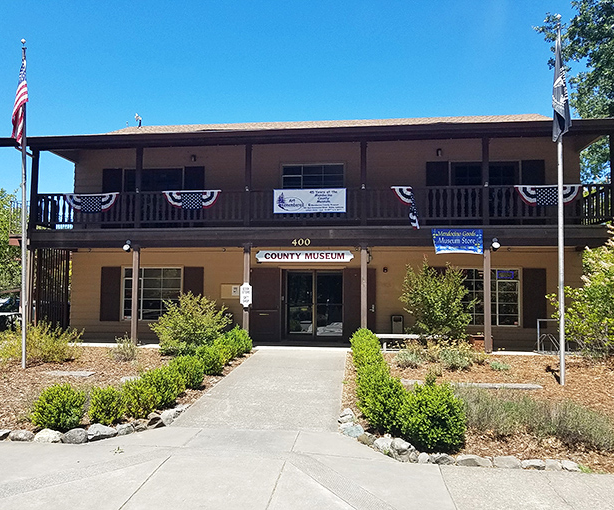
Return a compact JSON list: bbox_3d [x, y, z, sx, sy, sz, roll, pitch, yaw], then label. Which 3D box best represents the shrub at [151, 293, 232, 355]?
[{"bbox_3d":[-2.747,1.631,12.244,1.814,1.460,1.814,0,-4,7],"label":"shrub"}]

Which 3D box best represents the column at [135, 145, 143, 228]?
[{"bbox_3d":[-4.484,-1.791,13.606,0.145,2.208,0.145,0,-4,6],"label":"column"}]

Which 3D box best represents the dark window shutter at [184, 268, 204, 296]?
[{"bbox_3d":[-3.382,1.180,15.193,0.608,1.637,0.045,0,-4,6],"label":"dark window shutter"}]

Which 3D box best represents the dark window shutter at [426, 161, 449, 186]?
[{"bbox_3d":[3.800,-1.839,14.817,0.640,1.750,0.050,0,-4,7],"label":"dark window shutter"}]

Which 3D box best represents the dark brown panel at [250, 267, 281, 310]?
[{"bbox_3d":[-1.208,1.006,15.001,0.925,1.241,0.050,0,-3,7],"label":"dark brown panel"}]

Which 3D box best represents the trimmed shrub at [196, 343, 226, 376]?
[{"bbox_3d":[-1.845,1.991,9.787,0.574,0.549,0.574,1,-3,-11],"label":"trimmed shrub"}]

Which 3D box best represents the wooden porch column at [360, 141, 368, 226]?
[{"bbox_3d":[1.457,-1.812,12.941,0.145,2.217,0.145,0,-4,6],"label":"wooden porch column"}]

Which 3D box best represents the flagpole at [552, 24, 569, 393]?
[{"bbox_3d":[4.328,-0.968,8.705,0.095,6.313,0.095,0,-3,7],"label":"flagpole"}]

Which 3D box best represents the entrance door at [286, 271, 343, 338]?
[{"bbox_3d":[0.210,1.433,14.705,1.708,2.002,0.100,0,-3,7],"label":"entrance door"}]

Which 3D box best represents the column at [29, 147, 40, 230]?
[{"bbox_3d":[-7.455,-1.773,13.938,0.145,2.275,0.145,0,-4,6],"label":"column"}]

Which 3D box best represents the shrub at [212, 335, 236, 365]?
[{"bbox_3d":[-1.745,2.001,10.892,0.575,0.565,0.575,1,-3,-9],"label":"shrub"}]

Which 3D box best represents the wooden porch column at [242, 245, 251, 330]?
[{"bbox_3d":[-1.534,1.085,13.114,0.145,2.560,0.145,0,-3,7],"label":"wooden porch column"}]

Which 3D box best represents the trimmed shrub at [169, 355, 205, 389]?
[{"bbox_3d":[-1.966,1.916,8.400,0.620,0.580,0.620,0,-4,6],"label":"trimmed shrub"}]

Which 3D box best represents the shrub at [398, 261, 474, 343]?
[{"bbox_3d":[3.030,1.264,11.967,1.651,2.132,1.600,0,-4,7],"label":"shrub"}]

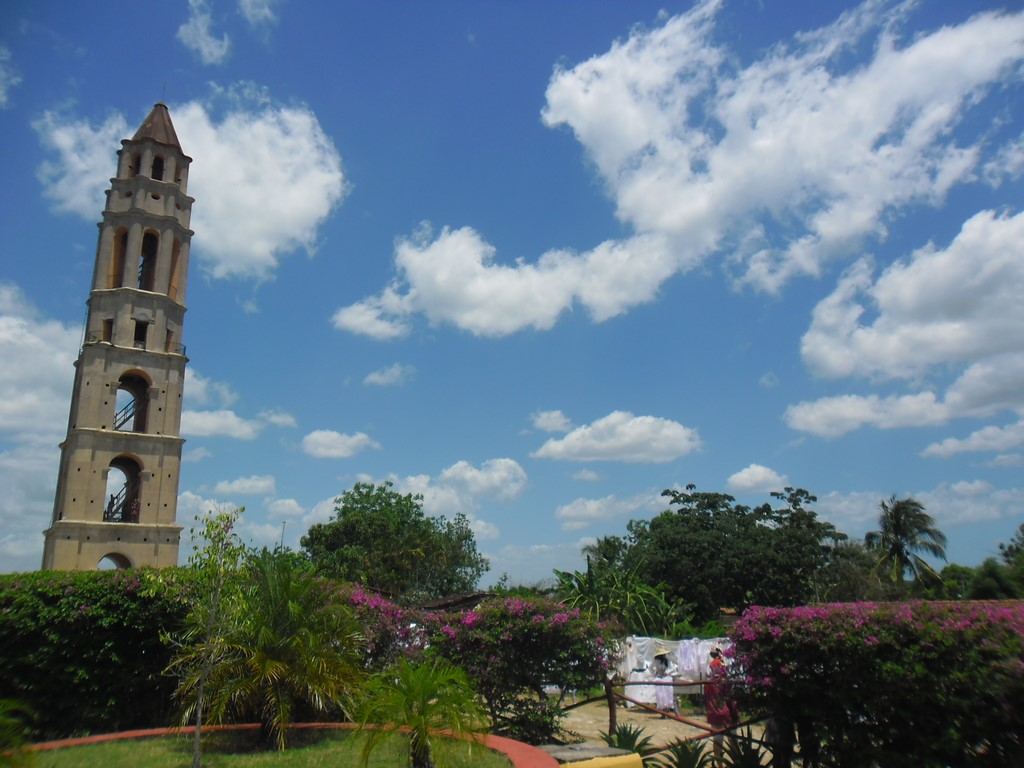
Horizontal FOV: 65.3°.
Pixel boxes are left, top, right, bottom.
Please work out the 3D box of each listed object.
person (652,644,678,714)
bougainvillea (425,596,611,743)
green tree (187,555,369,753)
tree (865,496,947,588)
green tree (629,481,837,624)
[{"bbox_3d":[3.724,7.232,19.415,0.530,1.650,0.420,0,-17,-7],"label":"person"},{"bbox_3d":[0.142,5.156,14.530,3.200,2.480,2.400,-2,-17,0],"label":"bougainvillea"},{"bbox_3d":[-3.810,4.112,12.612,2.700,2.940,2.700,3,-17,-16],"label":"green tree"},{"bbox_3d":[24.413,11.568,49.106,4.900,8.970,4.900,-10,-18,25],"label":"tree"},{"bbox_3d":[11.492,9.769,41.392,10.300,8.790,8.500,-6,-17,15],"label":"green tree"}]

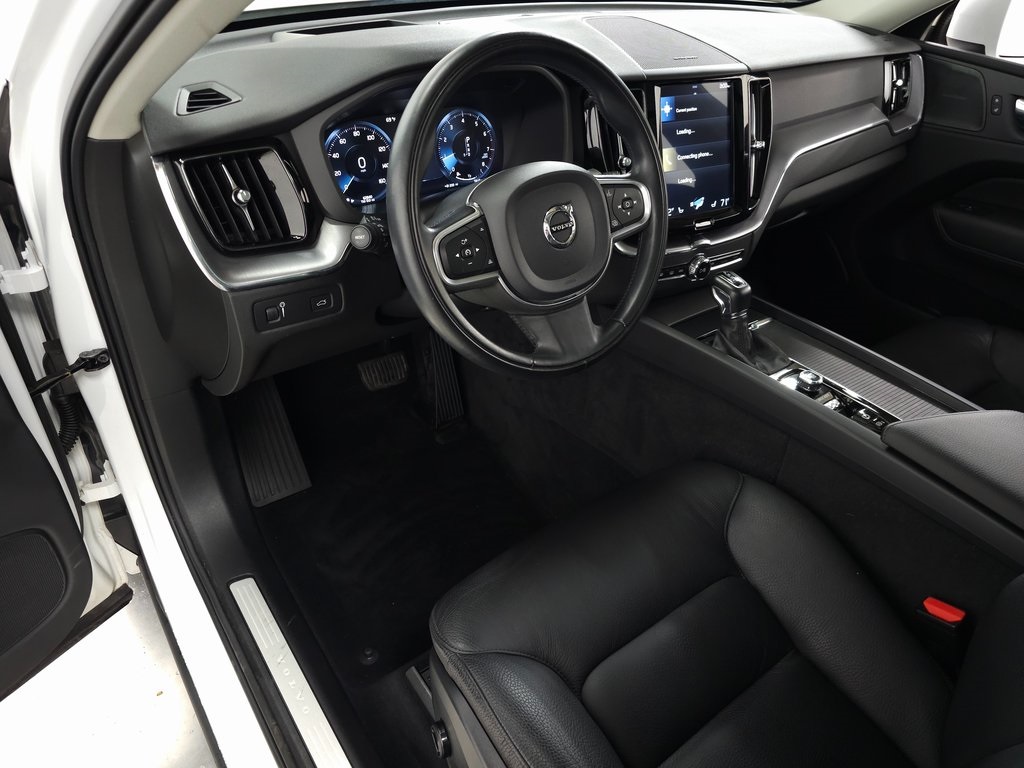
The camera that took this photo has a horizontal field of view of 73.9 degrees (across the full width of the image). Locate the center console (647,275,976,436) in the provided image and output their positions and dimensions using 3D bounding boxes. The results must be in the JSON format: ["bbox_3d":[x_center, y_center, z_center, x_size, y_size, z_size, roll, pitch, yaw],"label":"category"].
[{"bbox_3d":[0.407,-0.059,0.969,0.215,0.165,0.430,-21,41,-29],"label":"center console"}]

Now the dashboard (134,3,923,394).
[{"bbox_3d":[0.158,-0.396,1.177,1.460,0.430,0.480,-21,41,-29],"label":"dashboard"}]

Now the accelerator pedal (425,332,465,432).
[{"bbox_3d":[-0.152,-0.018,1.418,0.065,0.205,0.045,-15,9,-30],"label":"accelerator pedal"}]

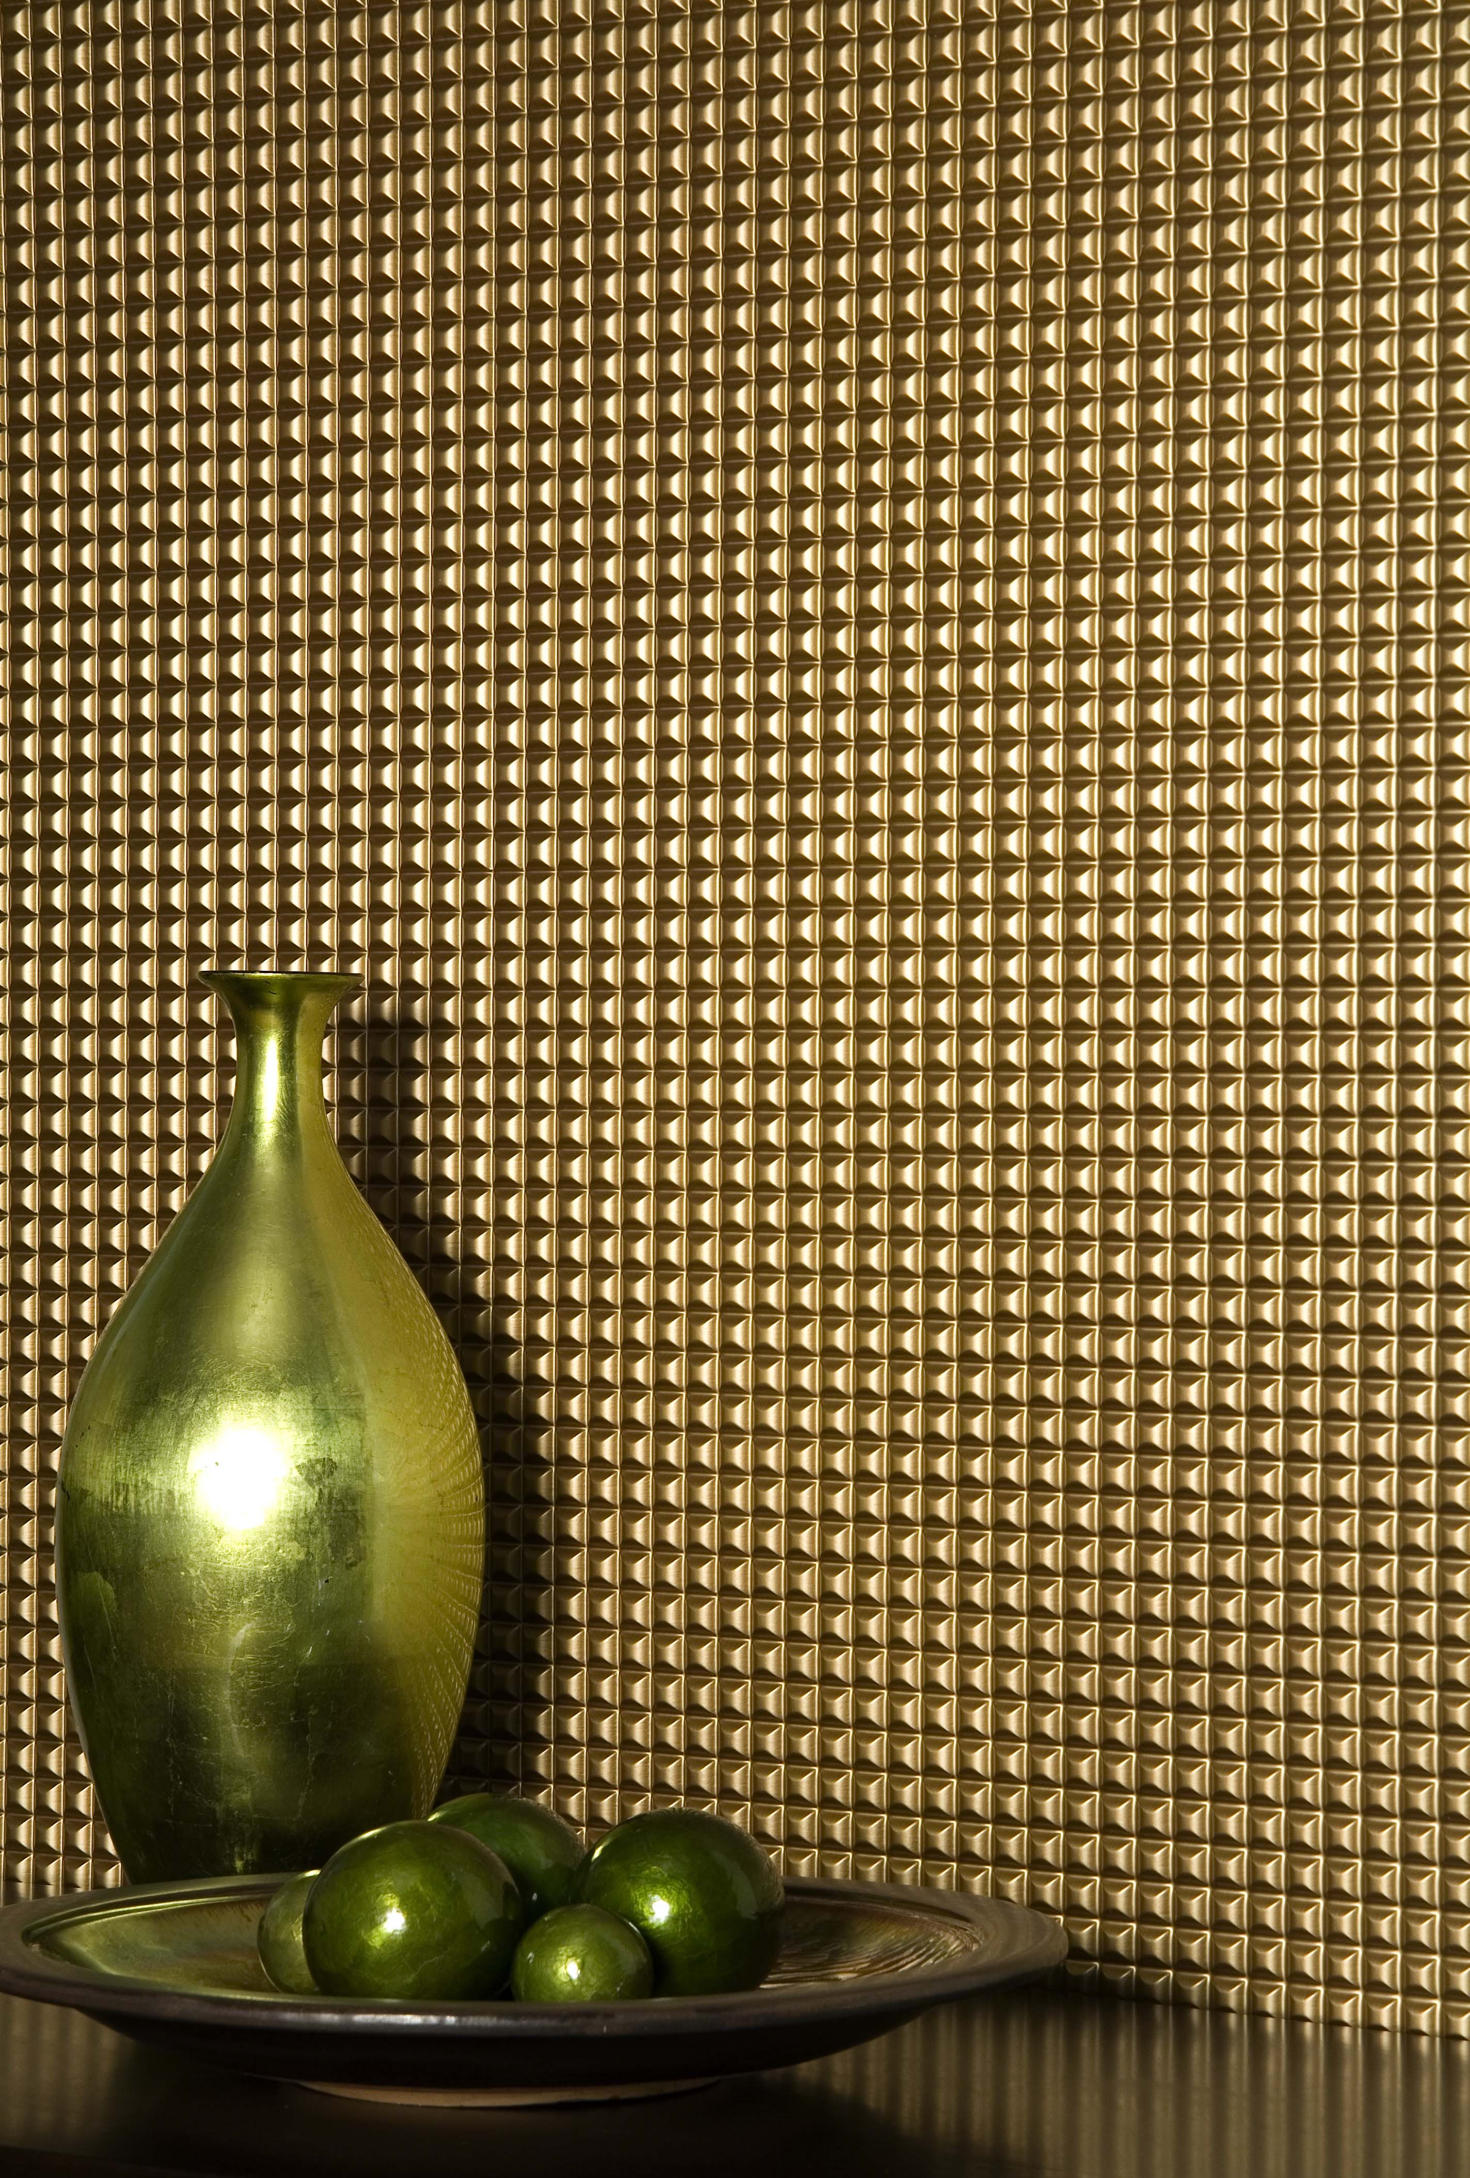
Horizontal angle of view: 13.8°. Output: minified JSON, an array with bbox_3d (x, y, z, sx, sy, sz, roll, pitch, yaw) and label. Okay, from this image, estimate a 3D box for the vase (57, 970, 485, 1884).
[{"bbox_3d":[-0.183,0.149,2.400,0.169,0.389,0.169,0,1,0],"label":"vase"}]

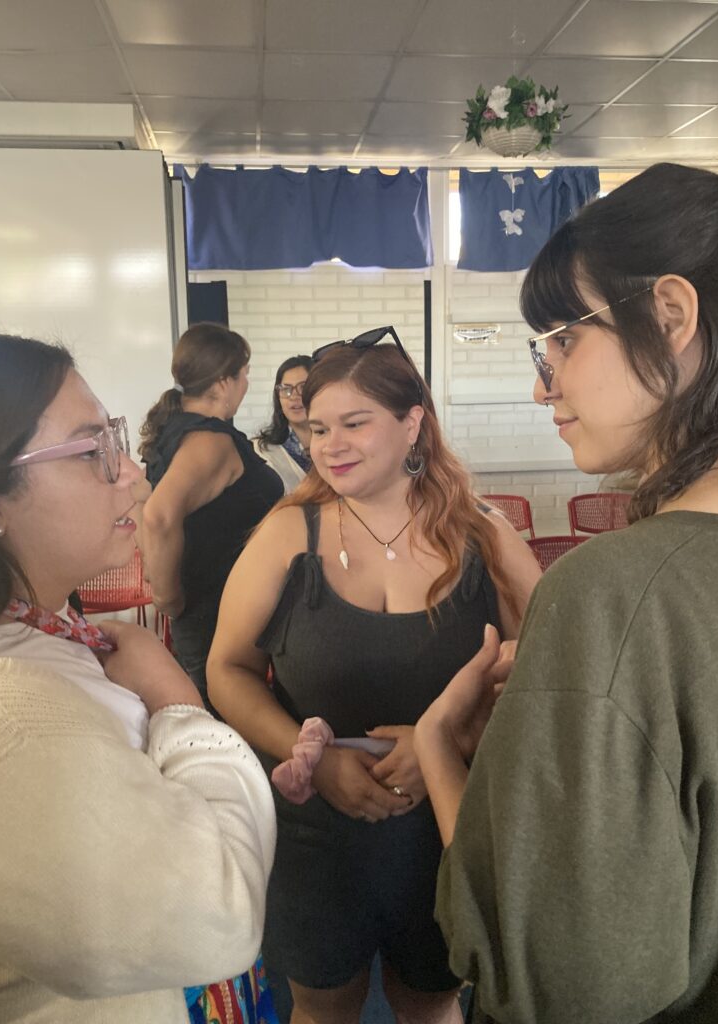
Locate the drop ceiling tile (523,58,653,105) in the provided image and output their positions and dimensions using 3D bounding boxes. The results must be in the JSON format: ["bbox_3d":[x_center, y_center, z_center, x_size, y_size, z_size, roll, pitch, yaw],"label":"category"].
[{"bbox_3d":[1.065,-2.144,4.122,0.605,0.020,0.605,-2,9,-7],"label":"drop ceiling tile"}]

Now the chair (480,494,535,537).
[{"bbox_3d":[0.860,0.318,5.035,0.480,0.800,0.520,-3,9,-12],"label":"chair"}]

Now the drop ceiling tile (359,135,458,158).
[{"bbox_3d":[0.307,-2.289,5.175,0.605,0.020,0.493,-2,9,-7],"label":"drop ceiling tile"}]

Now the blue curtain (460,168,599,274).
[{"bbox_3d":[1.128,-1.940,5.499,0.967,0.665,0.080,-2,9,-7],"label":"blue curtain"}]

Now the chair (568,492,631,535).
[{"bbox_3d":[1.559,0.309,4.986,0.480,0.800,0.520,-3,9,-12],"label":"chair"}]

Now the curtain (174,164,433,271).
[{"bbox_3d":[-0.333,-1.880,5.320,1.641,0.650,0.080,-2,9,-7],"label":"curtain"}]

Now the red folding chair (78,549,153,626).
[{"bbox_3d":[-1.107,0.598,3.552,0.480,0.800,0.520,-1,9,0],"label":"red folding chair"}]

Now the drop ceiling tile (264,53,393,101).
[{"bbox_3d":[-0.160,-2.091,3.972,0.605,0.020,0.605,-2,9,-7],"label":"drop ceiling tile"}]

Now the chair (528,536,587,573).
[{"bbox_3d":[1.036,0.525,3.680,0.480,0.800,0.520,-4,9,-17],"label":"chair"}]

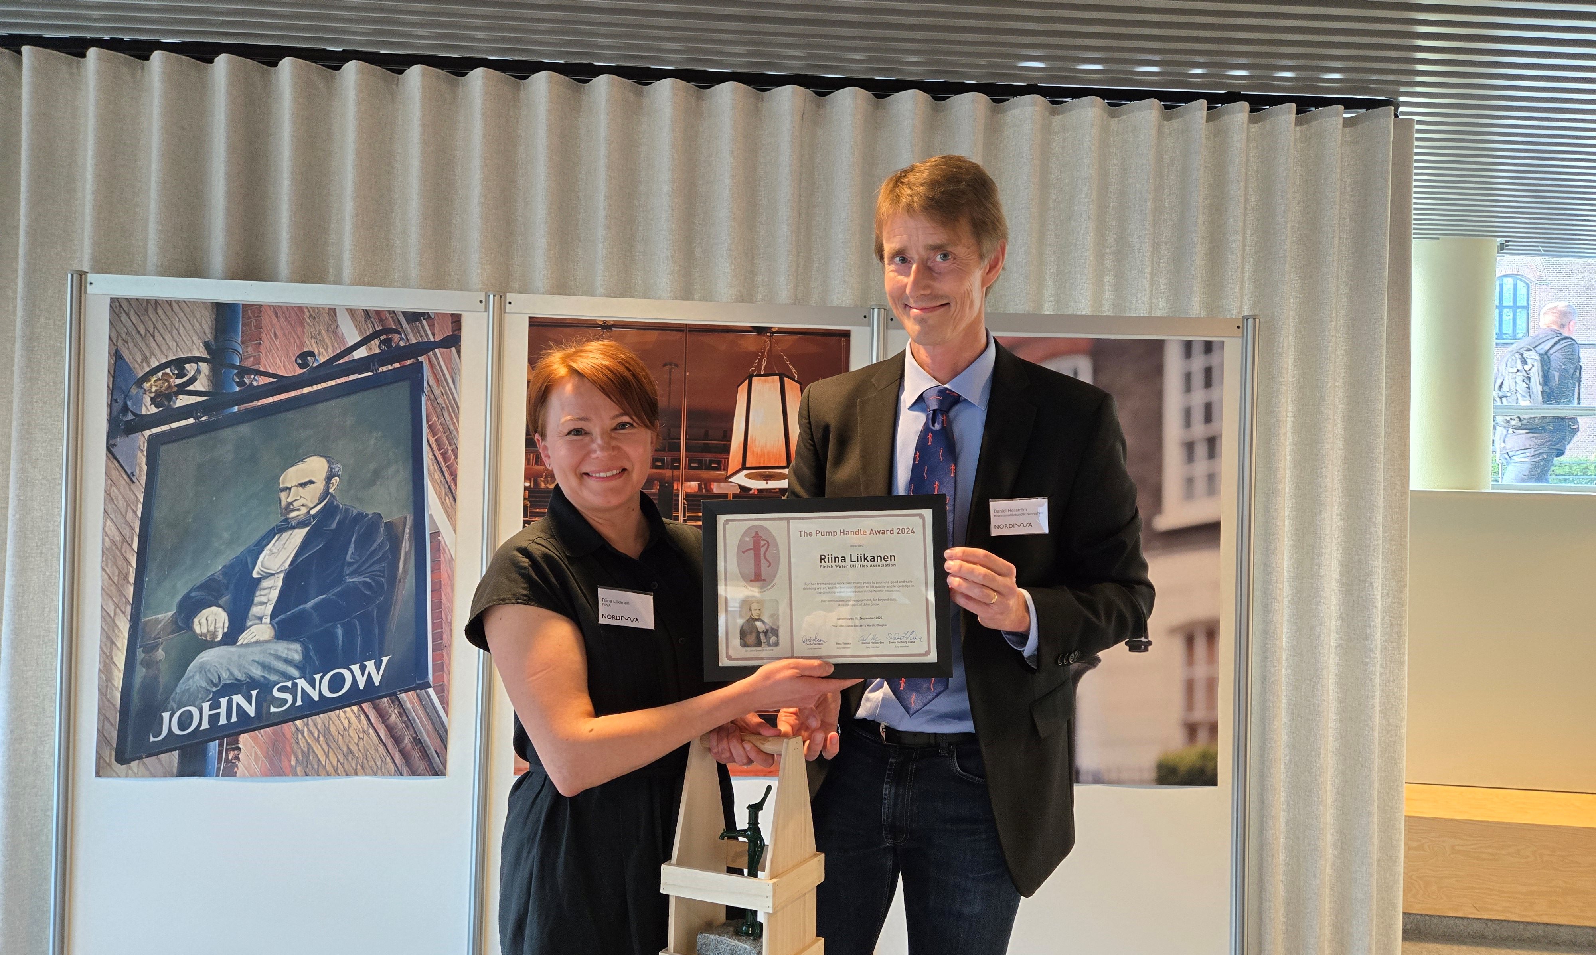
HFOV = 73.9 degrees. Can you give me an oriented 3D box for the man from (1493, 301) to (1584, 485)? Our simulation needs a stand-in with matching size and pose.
[{"bbox_3d":[3.767,-0.012,5.389,0.600,1.760,0.560,1,-1,-13],"label":"man"}]

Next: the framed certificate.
[{"bbox_3d":[0.038,0.148,1.423,0.329,0.242,0.020,-2,-6,3],"label":"framed certificate"}]

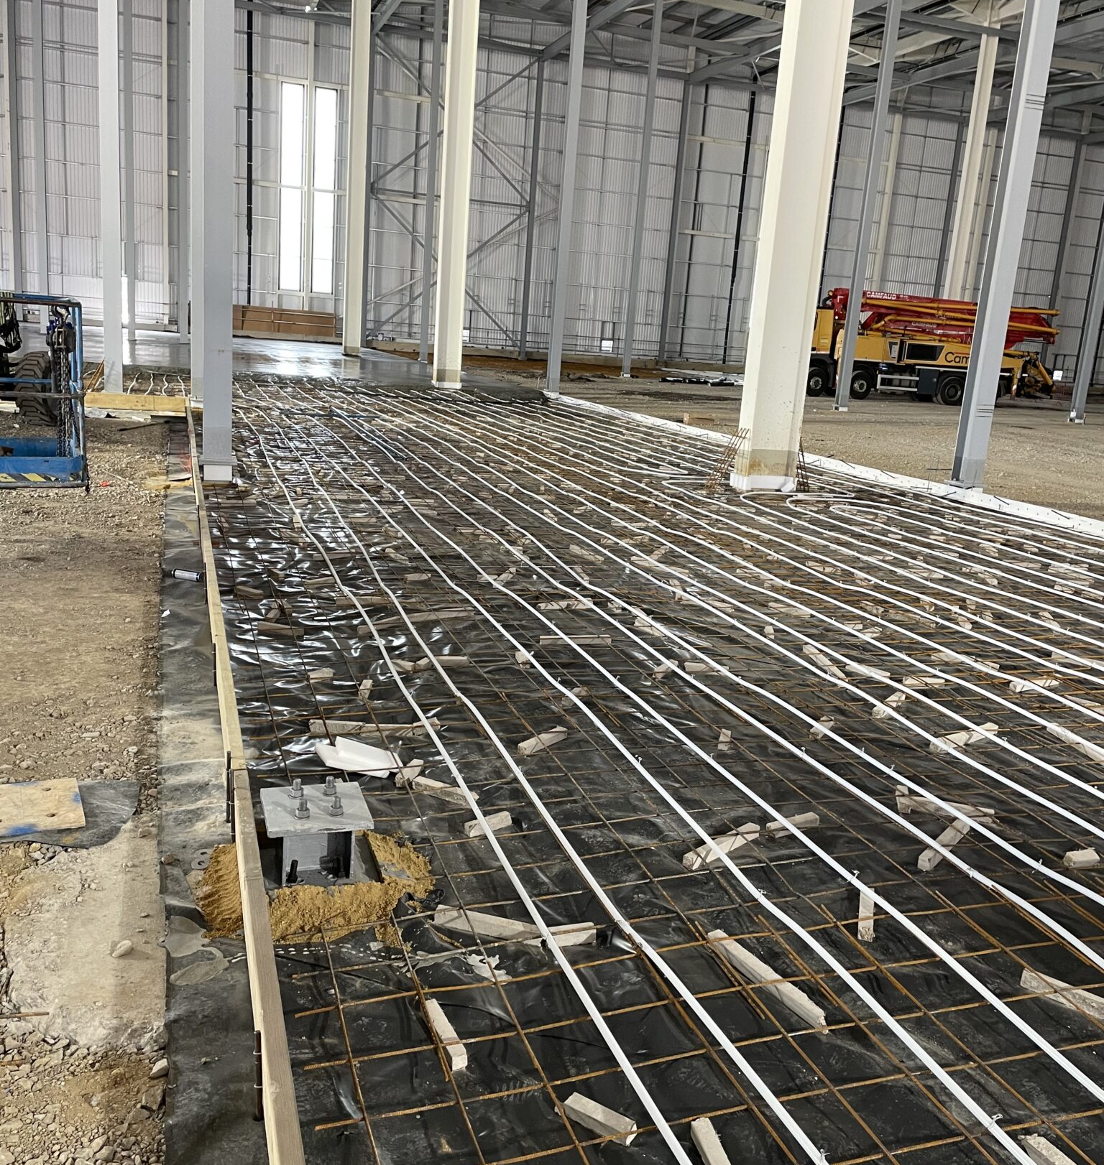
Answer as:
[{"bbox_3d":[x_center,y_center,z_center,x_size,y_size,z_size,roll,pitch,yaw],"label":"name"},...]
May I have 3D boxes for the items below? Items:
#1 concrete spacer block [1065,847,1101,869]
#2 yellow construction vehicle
[{"bbox_3d":[1.778,0.928,3.704,0.098,0.034,0.040,1,13,-8],"label":"concrete spacer block"},{"bbox_3d":[13.913,-8.998,42.422,11.600,3.920,2.550,1,13,-11],"label":"yellow construction vehicle"}]

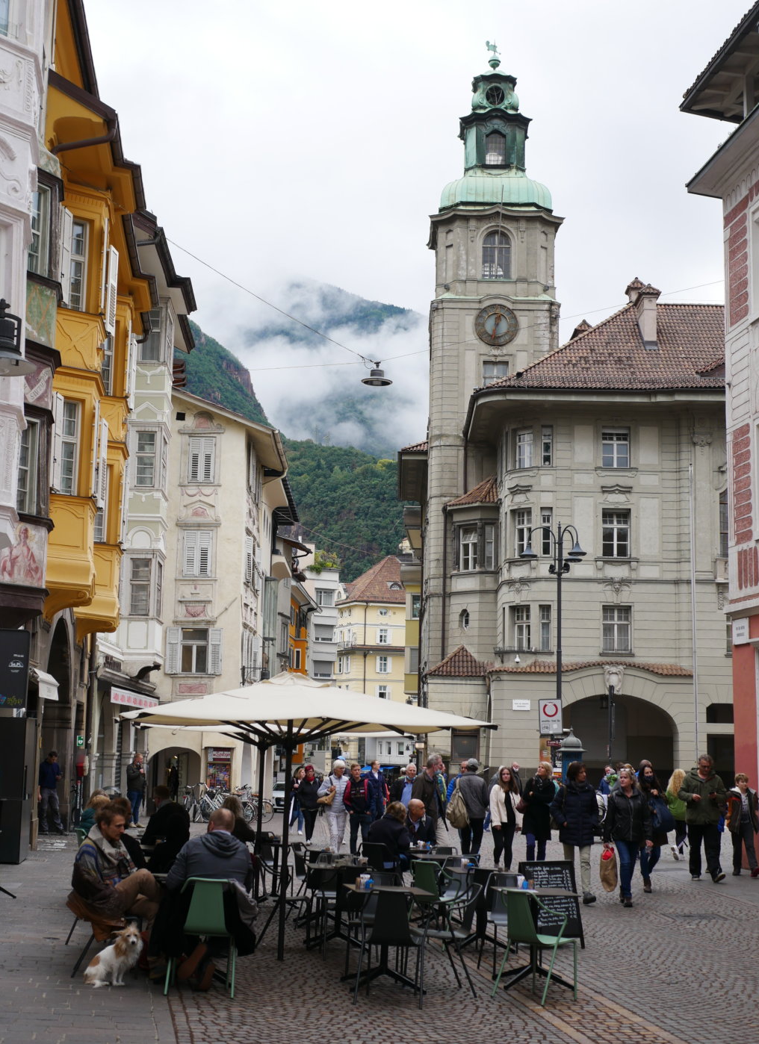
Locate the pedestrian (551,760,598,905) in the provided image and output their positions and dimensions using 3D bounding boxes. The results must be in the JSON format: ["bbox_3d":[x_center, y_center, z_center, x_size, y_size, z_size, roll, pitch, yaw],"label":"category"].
[{"bbox_3d":[2.363,3.702,18.003,0.580,1.670,0.480,3,-9,-8],"label":"pedestrian"}]

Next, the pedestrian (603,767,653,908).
[{"bbox_3d":[3.109,3.930,18.850,0.600,1.690,0.450,1,-9,3],"label":"pedestrian"}]

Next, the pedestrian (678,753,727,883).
[{"bbox_3d":[4.610,4.203,21.424,0.660,1.780,0.480,2,-9,-3],"label":"pedestrian"}]

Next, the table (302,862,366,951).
[{"bbox_3d":[-0.388,3.586,14.050,0.620,0.740,0.700,2,-9,-8],"label":"table"}]

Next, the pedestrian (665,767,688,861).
[{"bbox_3d":[5.566,5.442,28.200,0.470,1.650,0.470,0,-9,6],"label":"pedestrian"}]

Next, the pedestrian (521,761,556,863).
[{"bbox_3d":[2.426,4.513,23.000,0.520,1.700,0.400,-1,-9,14],"label":"pedestrian"}]

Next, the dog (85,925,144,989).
[{"bbox_3d":[-1.931,3.146,10.950,0.410,0.430,0.240,0,-9,6],"label":"dog"}]

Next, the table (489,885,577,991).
[{"bbox_3d":[1.277,3.415,12.400,0.610,0.740,0.640,2,-9,-5],"label":"table"}]

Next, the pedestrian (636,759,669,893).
[{"bbox_3d":[3.728,4.219,20.700,0.560,1.720,0.480,0,-9,8],"label":"pedestrian"}]

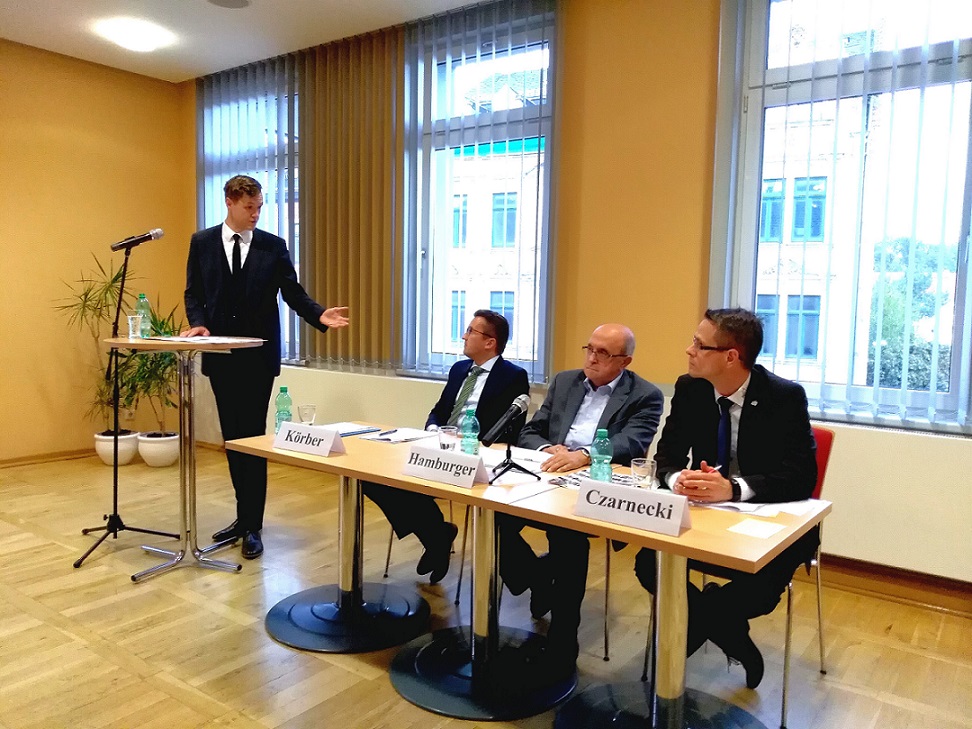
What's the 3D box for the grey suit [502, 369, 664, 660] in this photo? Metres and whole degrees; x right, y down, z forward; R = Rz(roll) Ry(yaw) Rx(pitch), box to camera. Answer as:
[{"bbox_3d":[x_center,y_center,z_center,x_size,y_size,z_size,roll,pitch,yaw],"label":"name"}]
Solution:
[{"bbox_3d":[0.362,0.498,2.827,0.580,1.000,0.730,5,6,38],"label":"grey suit"}]

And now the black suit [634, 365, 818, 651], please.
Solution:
[{"bbox_3d":[0.795,0.513,2.432,0.570,1.020,0.660,5,6,43],"label":"black suit"}]

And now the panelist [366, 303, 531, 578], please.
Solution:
[{"bbox_3d":[-0.191,0.387,3.337,0.800,1.270,0.620,-3,6,-41],"label":"panelist"}]

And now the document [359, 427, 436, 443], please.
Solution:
[{"bbox_3d":[-0.377,0.302,3.151,0.210,0.010,0.297,3,5,26],"label":"document"}]

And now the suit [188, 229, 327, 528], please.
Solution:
[{"bbox_3d":[-1.225,0.070,3.950,0.720,1.620,0.450,0,5,-10],"label":"suit"}]

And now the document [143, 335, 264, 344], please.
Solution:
[{"bbox_3d":[-1.361,-0.124,3.586,0.460,0.008,0.320,5,7,37],"label":"document"}]

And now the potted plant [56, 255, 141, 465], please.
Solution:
[{"bbox_3d":[-2.980,-0.037,5.637,0.610,1.624,0.570,-2,6,-28],"label":"potted plant"}]

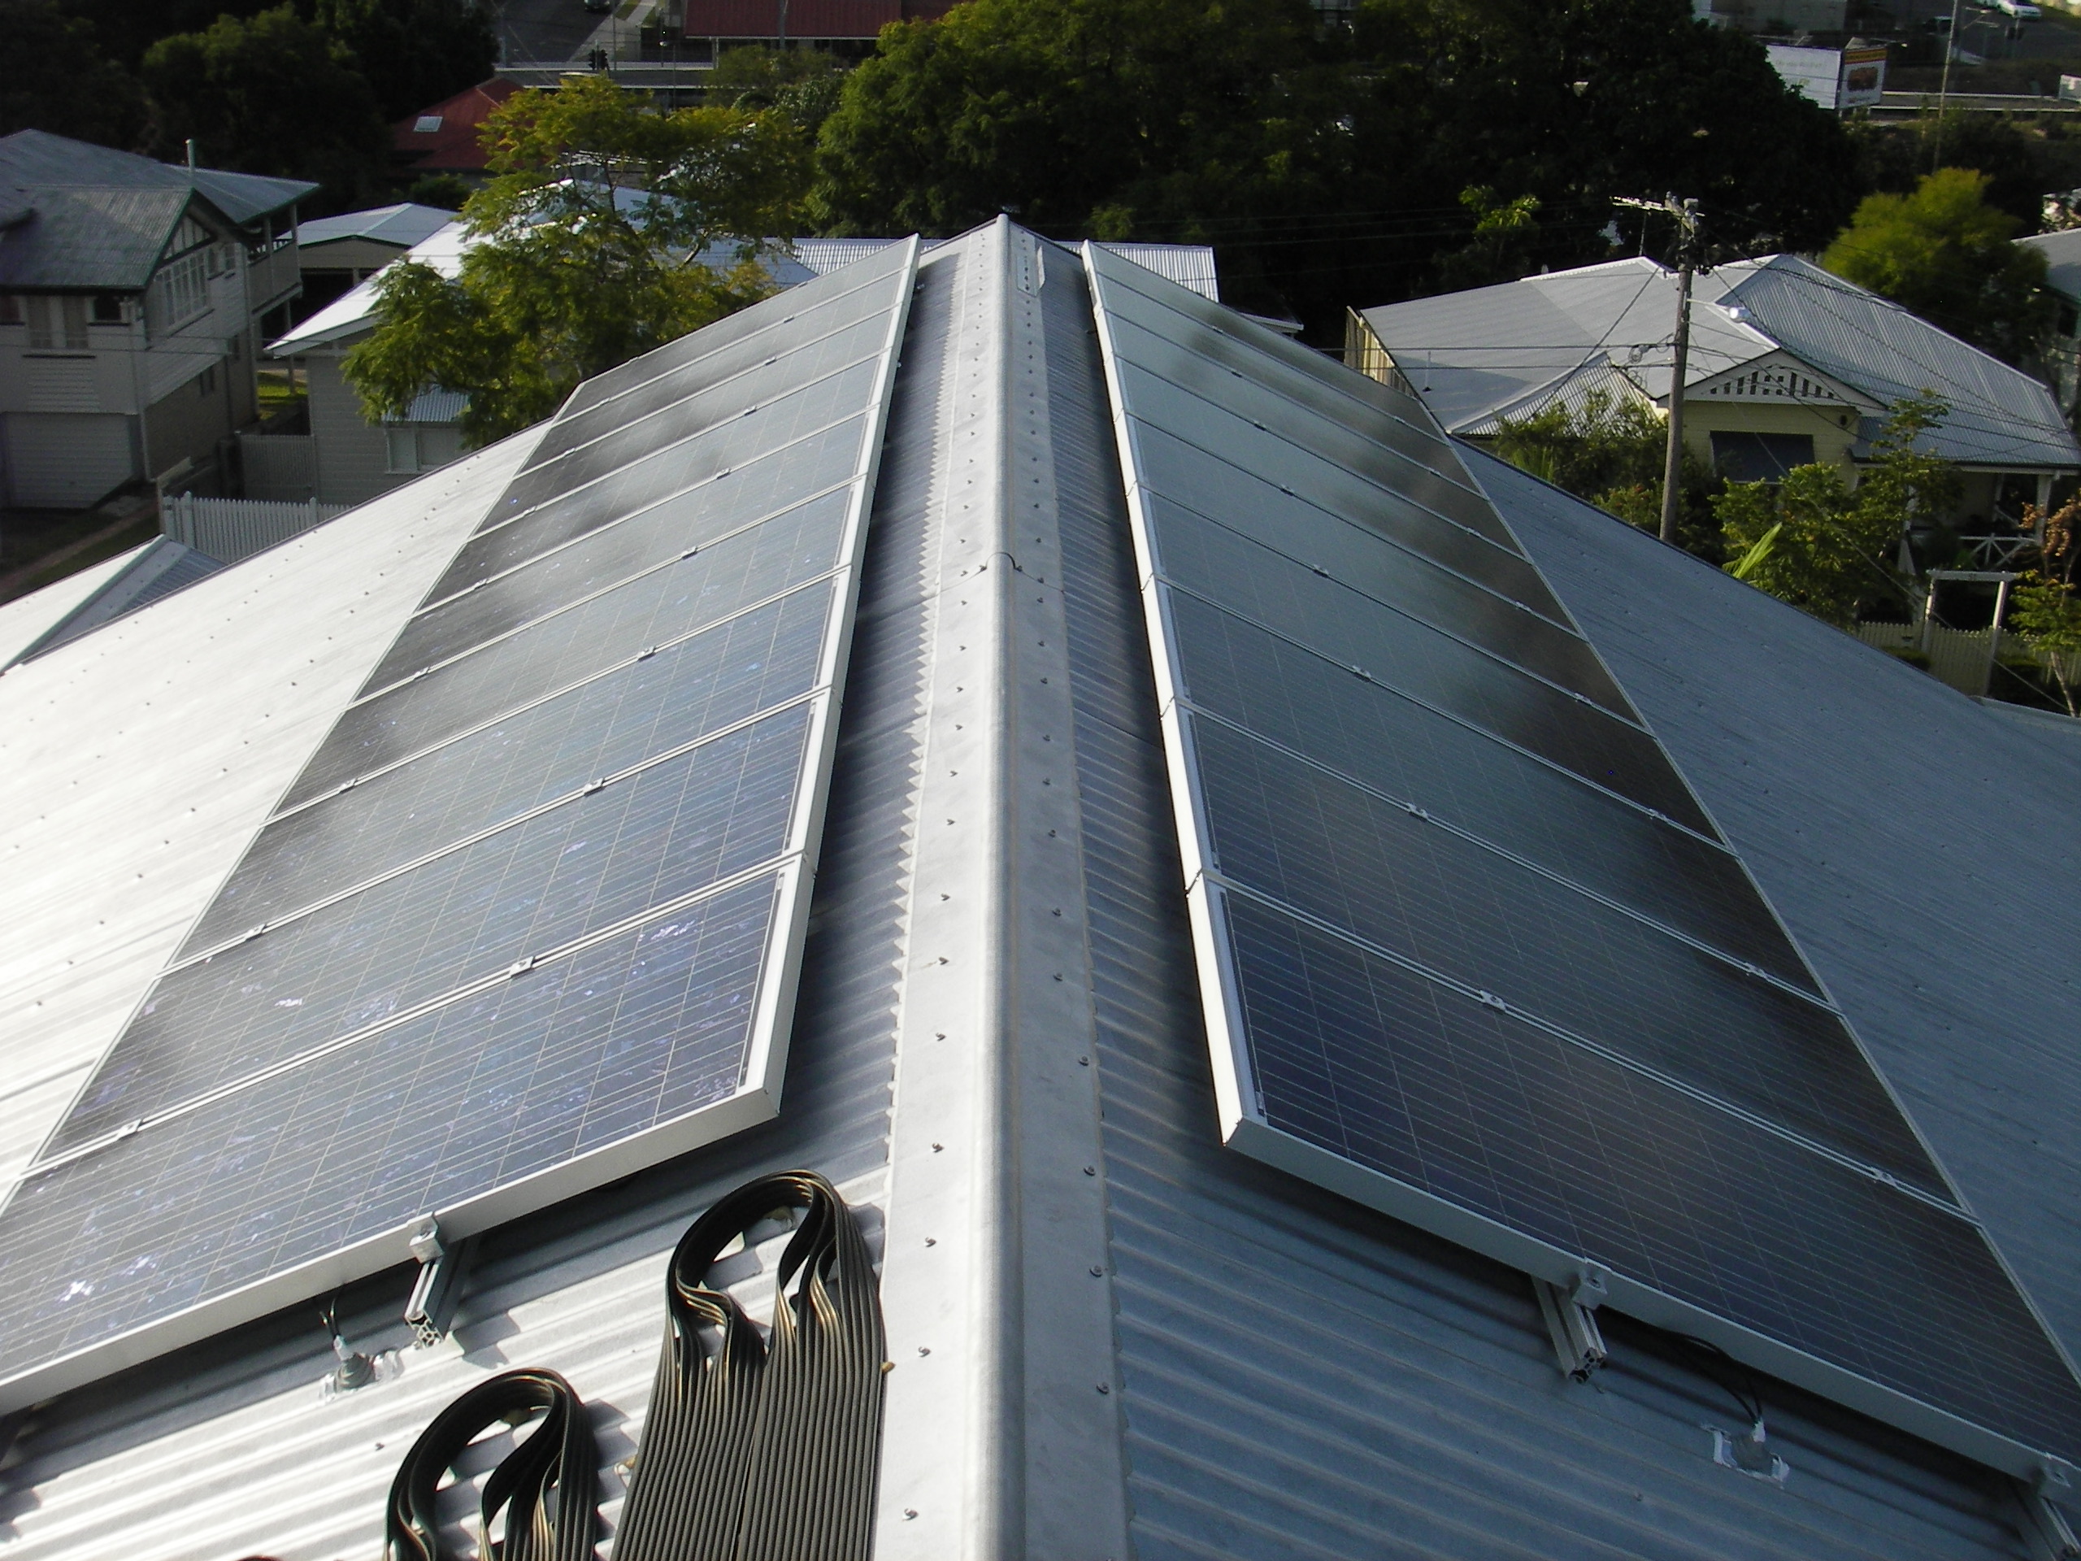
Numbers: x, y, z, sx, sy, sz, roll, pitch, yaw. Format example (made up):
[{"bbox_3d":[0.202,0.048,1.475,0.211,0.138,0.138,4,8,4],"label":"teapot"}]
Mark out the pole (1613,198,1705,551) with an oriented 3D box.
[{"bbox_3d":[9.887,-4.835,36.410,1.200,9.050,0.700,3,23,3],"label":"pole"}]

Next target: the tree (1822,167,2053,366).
[{"bbox_3d":[23.246,-12.763,59.408,6.350,6.480,6.030,1,23,0],"label":"tree"}]

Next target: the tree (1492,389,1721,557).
[{"bbox_3d":[10.296,-4.895,41.821,4.230,4.710,3.380,1,23,0],"label":"tree"}]

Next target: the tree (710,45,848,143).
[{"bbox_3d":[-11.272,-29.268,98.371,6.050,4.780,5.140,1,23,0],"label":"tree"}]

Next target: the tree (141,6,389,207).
[{"bbox_3d":[-24.048,-19.799,70.962,8.080,8.530,7.680,1,23,0],"label":"tree"}]

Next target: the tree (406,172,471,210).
[{"bbox_3d":[-19.169,-17.812,72.932,2.470,3.180,2.350,1,23,0],"label":"tree"}]

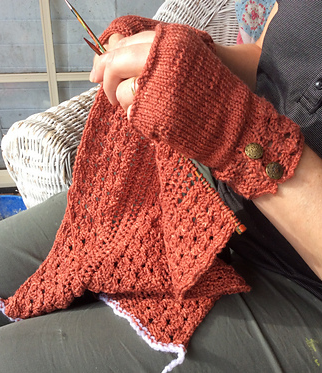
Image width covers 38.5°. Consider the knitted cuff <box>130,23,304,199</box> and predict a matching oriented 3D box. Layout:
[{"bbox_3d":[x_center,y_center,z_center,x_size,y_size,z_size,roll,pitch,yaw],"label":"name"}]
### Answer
[{"bbox_3d":[0.053,-0.072,0.460,0.180,0.070,0.098,35,87,6],"label":"knitted cuff"}]

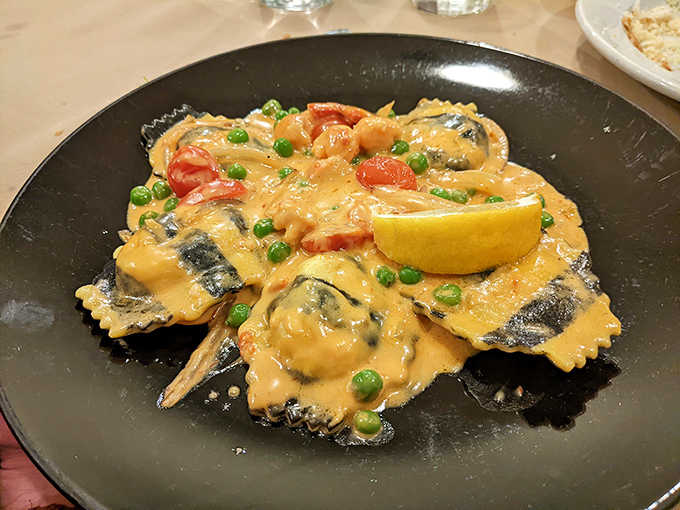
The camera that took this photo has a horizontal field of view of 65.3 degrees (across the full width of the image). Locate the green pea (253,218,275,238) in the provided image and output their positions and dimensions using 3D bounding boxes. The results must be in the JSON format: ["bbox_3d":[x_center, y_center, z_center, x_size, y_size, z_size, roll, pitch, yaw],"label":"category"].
[{"bbox_3d":[-0.031,-0.011,0.214,0.008,0.008,0.008,-3,47,0],"label":"green pea"}]

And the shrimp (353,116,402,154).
[{"bbox_3d":[0.018,-0.057,0.253,0.025,0.018,0.021,-3,47,0],"label":"shrimp"}]

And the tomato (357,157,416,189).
[{"bbox_3d":[0.020,-0.036,0.231,0.026,0.015,0.024,-3,47,0],"label":"tomato"}]

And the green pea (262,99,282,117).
[{"bbox_3d":[-0.036,-0.078,0.281,0.010,0.009,0.010,-3,47,0],"label":"green pea"}]

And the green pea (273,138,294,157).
[{"bbox_3d":[-0.025,-0.047,0.235,0.009,0.009,0.009,-3,47,0],"label":"green pea"}]

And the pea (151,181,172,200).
[{"bbox_3d":[-0.077,-0.028,0.230,0.008,0.008,0.008,-3,47,0],"label":"pea"}]

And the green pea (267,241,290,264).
[{"bbox_3d":[-0.023,-0.001,0.203,0.009,0.009,0.009,-3,47,0],"label":"green pea"}]

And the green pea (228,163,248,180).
[{"bbox_3d":[-0.047,-0.038,0.245,0.009,0.008,0.009,-3,47,0],"label":"green pea"}]

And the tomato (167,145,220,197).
[{"bbox_3d":[-0.063,-0.035,0.226,0.022,0.021,0.018,-17,48,-12],"label":"tomato"}]

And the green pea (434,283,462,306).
[{"bbox_3d":[0.038,0.014,0.188,0.010,0.009,0.009,-3,47,0],"label":"green pea"}]

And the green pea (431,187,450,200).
[{"bbox_3d":[0.043,-0.025,0.225,0.009,0.008,0.009,-3,47,0],"label":"green pea"}]

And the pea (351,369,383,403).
[{"bbox_3d":[0.008,0.038,0.156,0.009,0.009,0.009,-3,47,0],"label":"pea"}]

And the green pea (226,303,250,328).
[{"bbox_3d":[-0.036,0.021,0.187,0.008,0.008,0.008,-3,47,0],"label":"green pea"}]

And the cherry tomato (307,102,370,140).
[{"bbox_3d":[-0.001,-0.066,0.262,0.030,0.018,0.020,-2,46,0],"label":"cherry tomato"}]

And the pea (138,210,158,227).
[{"bbox_3d":[-0.079,-0.014,0.218,0.008,0.008,0.008,-3,47,0],"label":"pea"}]

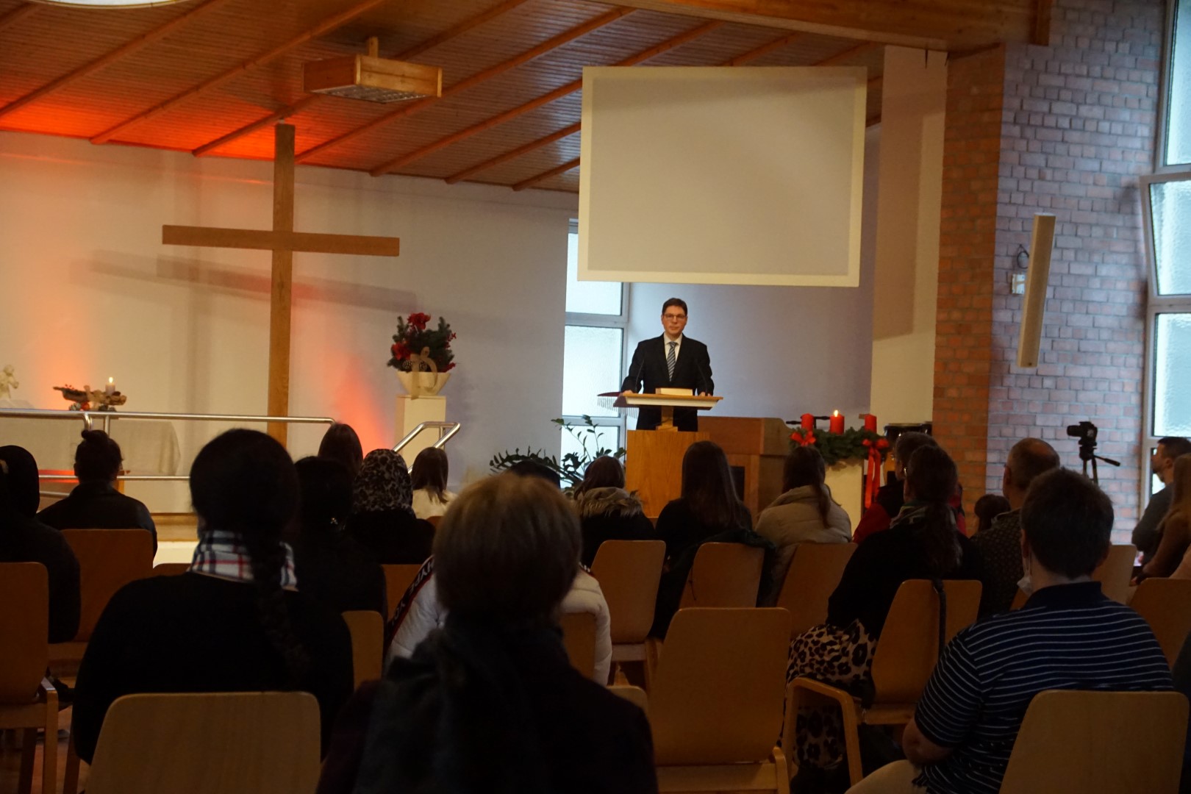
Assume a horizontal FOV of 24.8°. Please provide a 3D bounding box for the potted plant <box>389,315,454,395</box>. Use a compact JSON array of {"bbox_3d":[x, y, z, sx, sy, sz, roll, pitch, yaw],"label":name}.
[{"bbox_3d":[-1.411,-0.347,22.000,0.530,0.670,0.480,2,0,-12],"label":"potted plant"}]

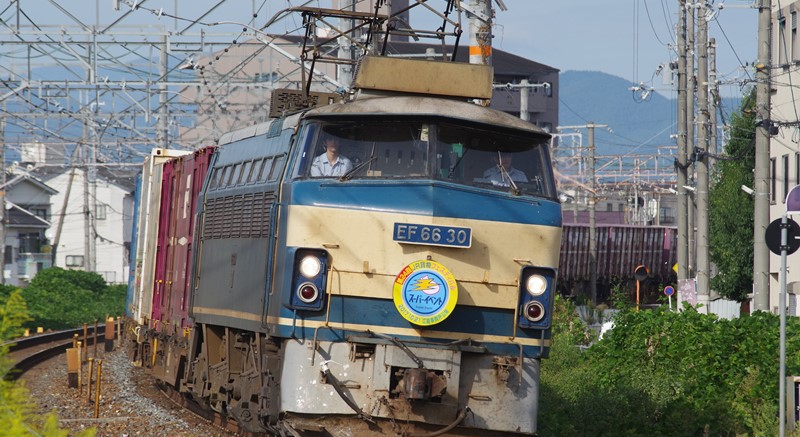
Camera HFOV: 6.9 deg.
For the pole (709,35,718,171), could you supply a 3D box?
[{"bbox_3d":[12.457,-1.511,265.000,0.310,11.300,0.310,0,0,0],"label":"pole"}]

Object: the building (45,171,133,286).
[{"bbox_3d":[-19.050,0.770,400.000,6.200,7.600,8.000,0,0,-2],"label":"building"}]

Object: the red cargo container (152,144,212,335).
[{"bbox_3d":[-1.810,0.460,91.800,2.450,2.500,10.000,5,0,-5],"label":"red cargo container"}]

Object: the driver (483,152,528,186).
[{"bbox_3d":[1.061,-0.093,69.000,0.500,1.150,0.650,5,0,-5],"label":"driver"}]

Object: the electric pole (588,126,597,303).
[{"bbox_3d":[8.687,-0.180,300.000,0.290,8.300,0.290,-1,0,0],"label":"electric pole"}]

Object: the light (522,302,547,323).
[{"bbox_3d":[1.365,0.940,67.400,0.220,0.215,0.120,5,0,-5],"label":"light"}]

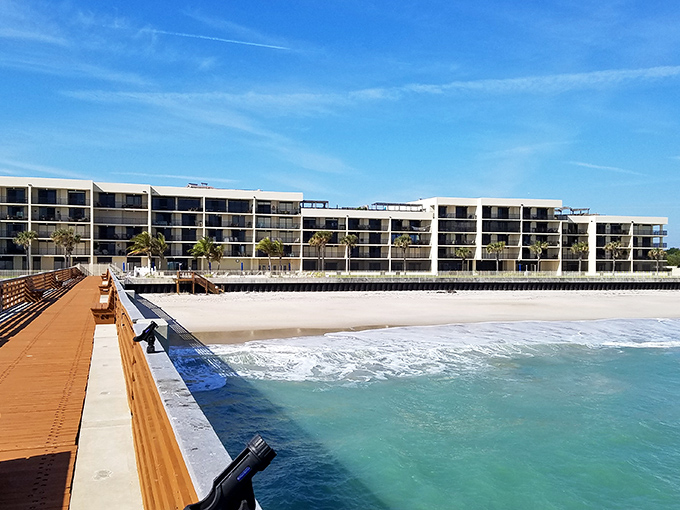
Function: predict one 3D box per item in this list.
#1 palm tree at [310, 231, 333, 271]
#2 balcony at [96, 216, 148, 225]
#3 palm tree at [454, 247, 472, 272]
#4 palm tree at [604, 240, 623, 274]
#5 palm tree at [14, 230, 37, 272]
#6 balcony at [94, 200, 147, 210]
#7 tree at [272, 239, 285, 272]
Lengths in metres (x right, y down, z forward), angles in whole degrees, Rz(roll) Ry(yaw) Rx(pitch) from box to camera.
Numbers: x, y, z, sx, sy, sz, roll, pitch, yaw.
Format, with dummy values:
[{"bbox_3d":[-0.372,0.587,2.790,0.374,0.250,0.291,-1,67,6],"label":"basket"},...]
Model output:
[{"bbox_3d":[-3.395,-0.558,95.000,4.000,7.810,3.400,1,-1,-17],"label":"palm tree"},{"bbox_3d":[-38.349,-5.824,89.858,8.700,1.300,1.800,1,-1,-17],"label":"balcony"},{"bbox_3d":[24.303,1.063,100.500,3.540,5.350,3.400,1,-1,-17],"label":"palm tree"},{"bbox_3d":[56.437,0.565,105.000,4.110,7.090,3.700,1,-1,-17],"label":"palm tree"},{"bbox_3d":[-46.495,-0.251,75.500,3.585,6.653,3.585,0,-1,0],"label":"palm tree"},{"bbox_3d":[-38.436,-8.543,89.858,8.700,1.300,1.800,1,-1,-17],"label":"balcony"},{"bbox_3d":[-11.139,0.181,92.500,2.350,6.340,2.600,1,-1,-17],"label":"tree"}]

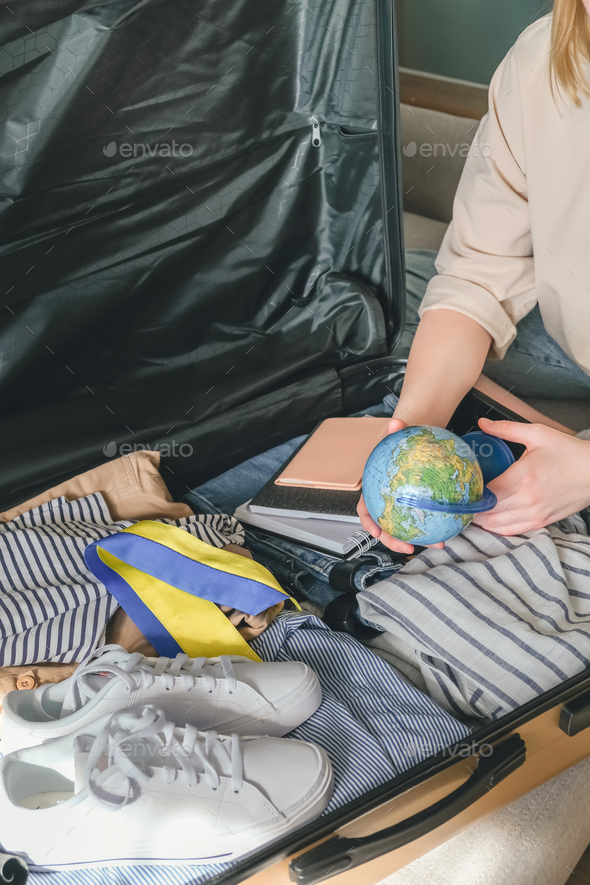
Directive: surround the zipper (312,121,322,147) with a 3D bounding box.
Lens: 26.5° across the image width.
[{"bbox_3d":[0.024,-0.337,1.370,0.009,0.028,0.005,-14,35,-18],"label":"zipper"}]

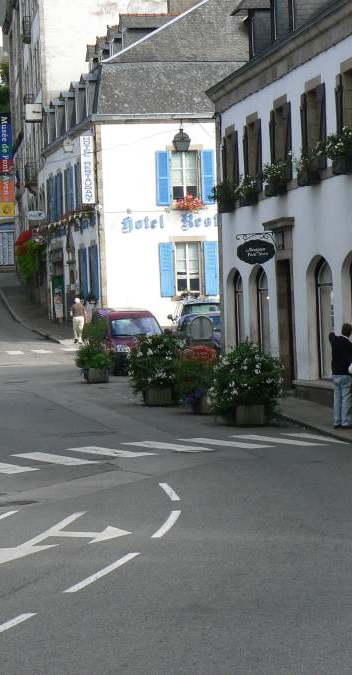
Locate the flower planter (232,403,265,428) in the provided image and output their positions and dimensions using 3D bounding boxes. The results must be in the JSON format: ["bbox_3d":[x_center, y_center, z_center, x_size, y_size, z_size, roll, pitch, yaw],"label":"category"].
[{"bbox_3d":[1.407,1.445,38.800,0.720,0.460,0.700,-2,1,6],"label":"flower planter"}]

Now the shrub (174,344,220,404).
[{"bbox_3d":[0.457,0.761,41.700,0.970,1.200,0.950,-2,1,0],"label":"shrub"}]

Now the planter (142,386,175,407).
[{"bbox_3d":[-0.375,1.264,44.000,0.700,0.460,0.700,-2,1,3],"label":"planter"}]

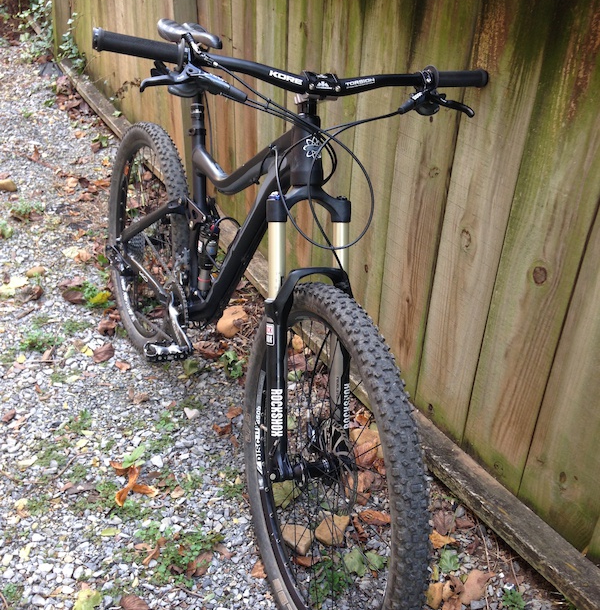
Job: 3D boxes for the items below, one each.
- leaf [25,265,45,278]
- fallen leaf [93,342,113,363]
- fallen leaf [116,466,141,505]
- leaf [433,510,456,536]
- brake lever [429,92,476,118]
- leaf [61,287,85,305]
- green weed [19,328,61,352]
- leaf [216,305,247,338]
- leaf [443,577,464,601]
[{"bbox_3d":[-0.991,-0.125,2.846,0.073,0.027,0.048,-8,30,-19],"label":"leaf"},{"bbox_3d":[-0.629,0.155,2.443,0.059,0.020,0.083,26,39,38],"label":"fallen leaf"},{"bbox_3d":[-0.416,0.435,1.845,0.042,0.030,0.115,8,29,10],"label":"fallen leaf"},{"bbox_3d":[0.337,0.506,1.776,0.056,0.020,0.064,9,29,13],"label":"leaf"},{"bbox_3d":[0.288,-0.381,1.444,0.098,0.027,0.030,23,25,-14],"label":"brake lever"},{"bbox_3d":[-0.825,-0.033,2.774,0.079,0.025,0.096,-11,32,-19],"label":"leaf"},{"bbox_3d":[-0.825,0.108,2.414,0.130,0.038,0.090,-9,30,-19],"label":"green weed"},{"bbox_3d":[-0.228,0.055,2.587,0.098,0.045,0.152,7,31,12],"label":"leaf"},{"bbox_3d":[0.332,0.628,1.694,0.055,0.018,0.054,-7,31,-19],"label":"leaf"}]

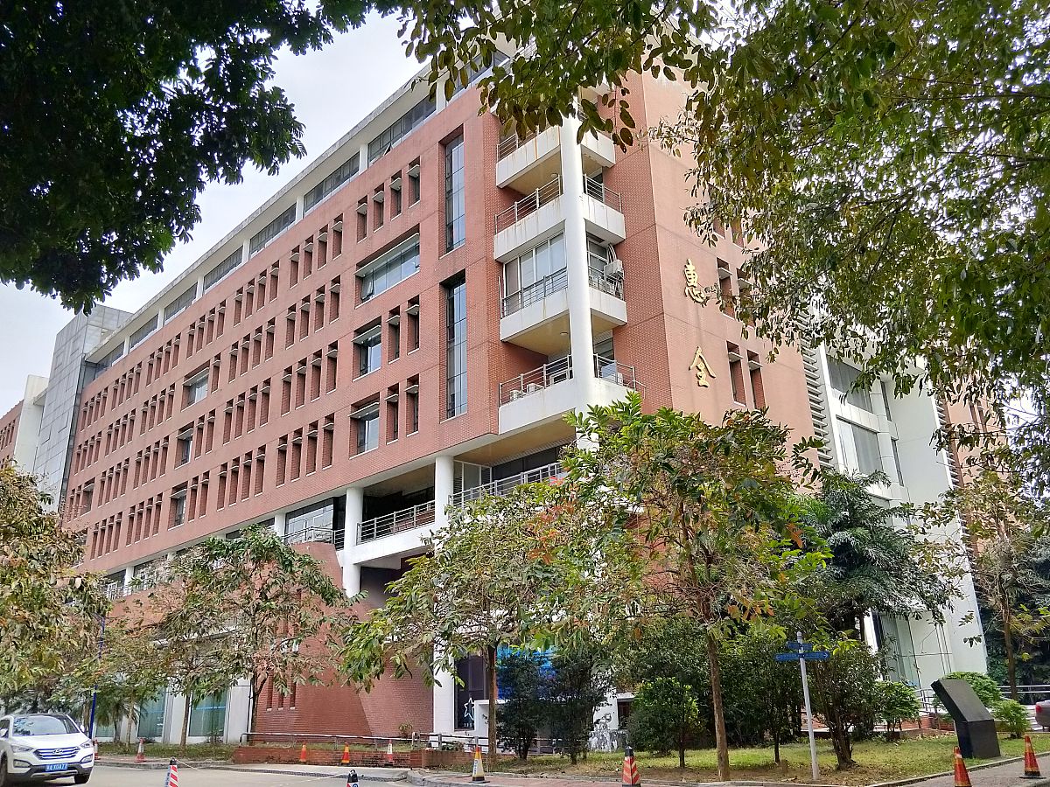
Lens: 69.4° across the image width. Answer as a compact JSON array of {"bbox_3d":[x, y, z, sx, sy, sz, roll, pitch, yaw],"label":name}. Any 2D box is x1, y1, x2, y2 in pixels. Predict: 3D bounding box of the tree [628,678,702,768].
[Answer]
[{"bbox_3d":[3.130,7.295,16.831,1.600,1.860,1.550,-5,-20,9],"label":"tree"}]

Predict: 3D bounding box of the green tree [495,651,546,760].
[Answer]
[{"bbox_3d":[-0.091,7.963,19.443,1.300,2.570,1.300,-2,-20,-1],"label":"green tree"}]

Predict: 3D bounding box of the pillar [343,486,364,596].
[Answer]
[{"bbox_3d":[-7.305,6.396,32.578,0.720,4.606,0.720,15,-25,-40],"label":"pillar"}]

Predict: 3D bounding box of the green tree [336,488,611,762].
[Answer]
[{"bbox_3d":[-1.284,5.946,20.413,6.600,7.200,6.000,-1,-19,-4],"label":"green tree"}]

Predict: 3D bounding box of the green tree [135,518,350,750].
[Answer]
[{"bbox_3d":[-9.994,8.468,27.045,7.200,7.600,6.600,5,-21,-18],"label":"green tree"}]

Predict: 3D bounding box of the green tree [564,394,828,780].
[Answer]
[{"bbox_3d":[3.519,3.627,15.582,5.300,7.600,5.100,-6,-20,10],"label":"green tree"}]

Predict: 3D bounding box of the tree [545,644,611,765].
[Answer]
[{"bbox_3d":[1.373,8.023,19.663,1.650,2.850,1.600,-3,-19,3],"label":"tree"}]

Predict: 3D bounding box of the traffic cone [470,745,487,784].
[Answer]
[{"bbox_3d":[-1.022,8.098,16.639,0.380,0.700,0.380,-1,-19,-4],"label":"traffic cone"}]

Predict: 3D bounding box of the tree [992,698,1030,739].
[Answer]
[{"bbox_3d":[15.682,10.467,24.424,1.150,1.150,1.100,-13,-22,28],"label":"tree"}]

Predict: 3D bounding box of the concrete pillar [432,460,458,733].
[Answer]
[{"bbox_3d":[-3.329,7.914,31.205,0.880,11.000,0.880,0,-20,-6],"label":"concrete pillar"}]

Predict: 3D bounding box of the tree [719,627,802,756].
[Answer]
[{"bbox_3d":[5.864,7.320,18.761,1.950,2.970,1.850,-7,-21,14],"label":"tree"}]

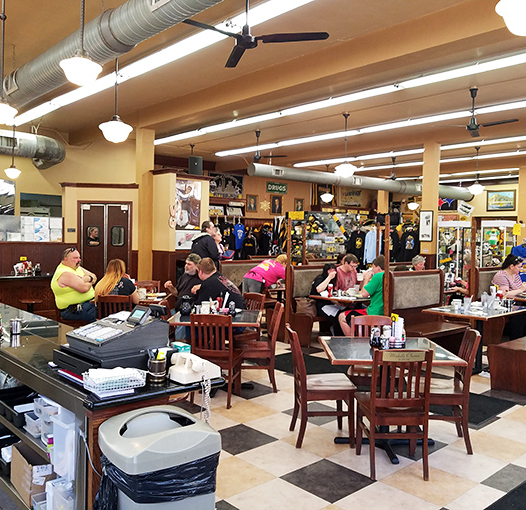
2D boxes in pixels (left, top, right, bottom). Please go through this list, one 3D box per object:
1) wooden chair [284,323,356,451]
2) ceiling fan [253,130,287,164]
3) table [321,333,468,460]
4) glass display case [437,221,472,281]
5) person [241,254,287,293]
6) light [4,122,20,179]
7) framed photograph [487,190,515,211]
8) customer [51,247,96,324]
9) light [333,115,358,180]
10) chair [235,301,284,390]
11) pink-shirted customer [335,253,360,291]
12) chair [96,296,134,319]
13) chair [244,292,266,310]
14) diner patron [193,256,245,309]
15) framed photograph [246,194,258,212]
[{"bbox_3d":[0.447,1.010,4.030,0.490,0.850,0.420,1,2,-5],"label":"wooden chair"},{"bbox_3d":[-0.092,-2.220,10.400,1.250,0.600,1.200,1,2,0],"label":"ceiling fan"},{"bbox_3d":[0.940,1.084,3.934,0.925,0.725,0.925,1,2,3],"label":"table"},{"bbox_3d":[3.730,0.330,10.050,0.490,1.960,0.490,-1,3,-42],"label":"glass display case"},{"bbox_3d":[0.040,0.616,8.225,0.950,1.320,0.520,0,2,-35],"label":"person"},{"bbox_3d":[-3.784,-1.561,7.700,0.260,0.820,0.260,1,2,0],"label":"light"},{"bbox_3d":[8.210,-1.880,17.443,0.050,0.730,0.980,-1,3,-42],"label":"framed photograph"},{"bbox_3d":[-2.280,0.602,6.625,0.850,1.370,0.620,1,2,3],"label":"customer"},{"bbox_3d":[1.552,-2.062,9.635,0.420,1.224,0.420,1,2,0],"label":"light"},{"bbox_3d":[-0.055,0.936,5.314,0.480,0.870,0.430,1,2,-5],"label":"chair"},{"bbox_3d":[1.390,0.646,7.945,0.500,1.320,0.720,-1,2,-40],"label":"pink-shirted customer"},{"bbox_3d":[-1.674,0.888,5.984,0.430,0.870,0.480,1,2,0],"label":"chair"},{"bbox_3d":[-0.246,0.922,6.304,0.420,0.850,0.490,3,3,44],"label":"chair"},{"bbox_3d":[-0.540,0.719,6.150,0.800,1.360,0.580,1,2,13],"label":"diner patron"},{"bbox_3d":[-0.349,-1.738,17.433,0.500,0.575,0.050,-1,3,-42],"label":"framed photograph"}]

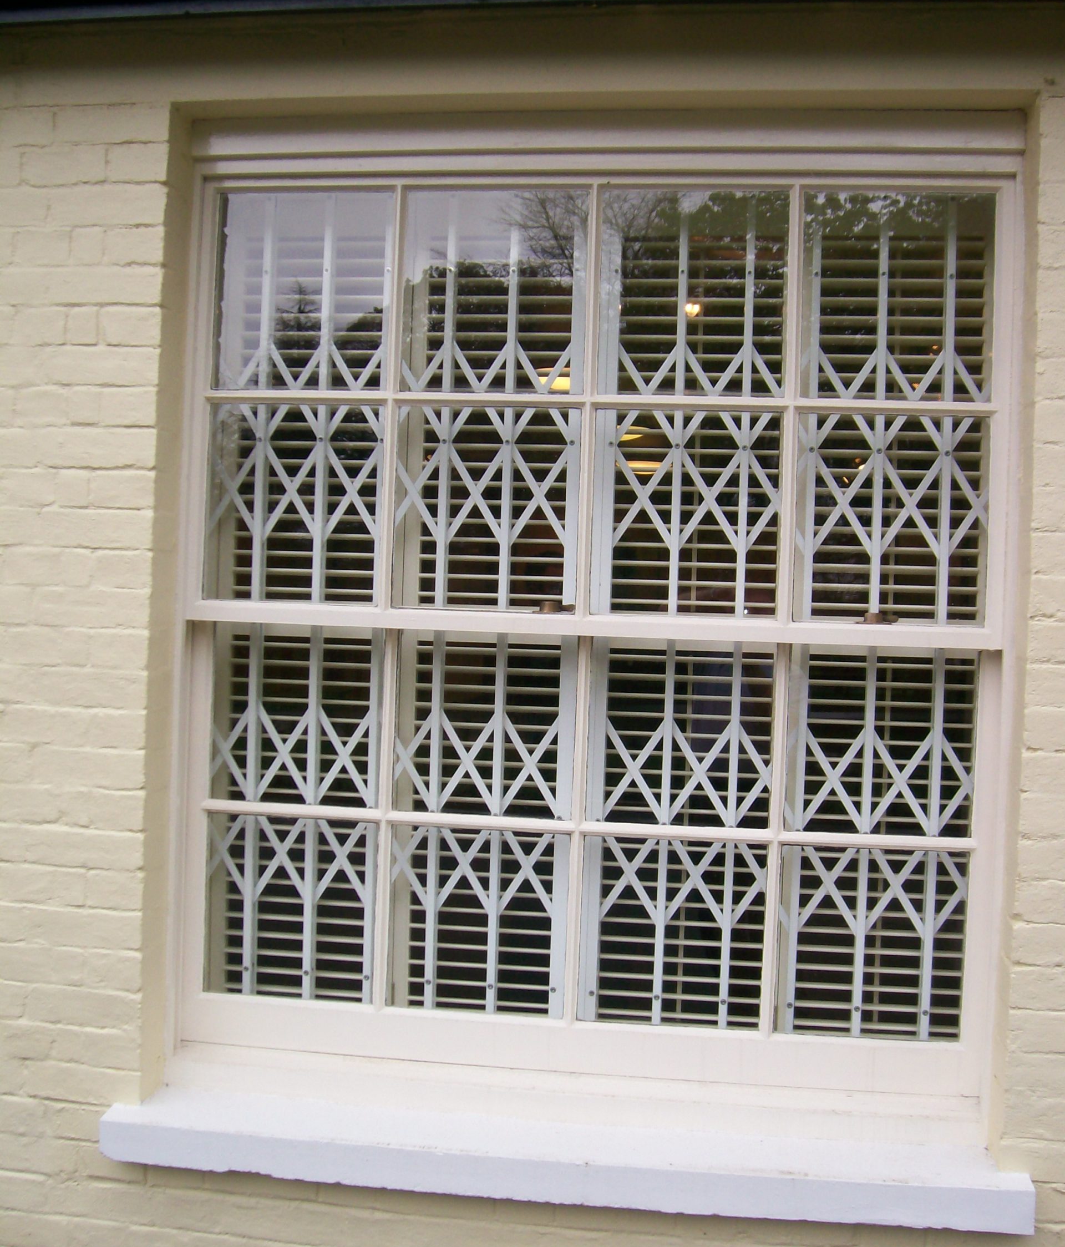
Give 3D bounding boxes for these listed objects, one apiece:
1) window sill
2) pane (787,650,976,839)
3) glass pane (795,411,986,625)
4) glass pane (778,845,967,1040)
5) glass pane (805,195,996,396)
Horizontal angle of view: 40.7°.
[{"bbox_3d":[0.041,0.979,2.657,1.680,0.086,0.186,2,1,7],"label":"window sill"},{"bbox_3d":[0.668,0.230,2.741,0.352,0.365,0.015,2,1,7],"label":"pane"},{"bbox_3d":[0.693,-0.205,2.764,0.362,0.405,0.030,2,1,7],"label":"glass pane"},{"bbox_3d":[0.652,0.610,2.756,0.339,0.344,0.030,2,0,7],"label":"glass pane"},{"bbox_3d":[0.674,-0.603,2.647,0.328,0.381,0.020,2,0,7],"label":"glass pane"}]

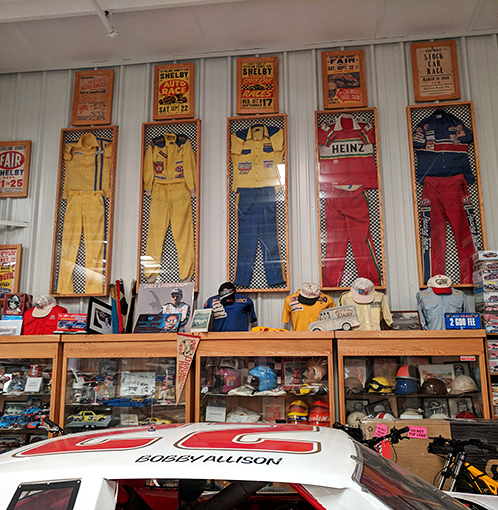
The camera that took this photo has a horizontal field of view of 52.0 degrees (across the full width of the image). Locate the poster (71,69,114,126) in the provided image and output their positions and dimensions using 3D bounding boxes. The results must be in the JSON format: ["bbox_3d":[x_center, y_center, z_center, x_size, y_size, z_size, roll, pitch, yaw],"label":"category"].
[{"bbox_3d":[-1.721,-1.738,5.643,0.447,0.645,0.027,-2,-10,7],"label":"poster"}]

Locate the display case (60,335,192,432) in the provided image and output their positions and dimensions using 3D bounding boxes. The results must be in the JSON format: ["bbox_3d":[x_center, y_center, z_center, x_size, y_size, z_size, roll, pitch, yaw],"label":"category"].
[{"bbox_3d":[-1.045,1.640,4.642,1.218,1.800,0.550,-2,-11,8],"label":"display case"}]

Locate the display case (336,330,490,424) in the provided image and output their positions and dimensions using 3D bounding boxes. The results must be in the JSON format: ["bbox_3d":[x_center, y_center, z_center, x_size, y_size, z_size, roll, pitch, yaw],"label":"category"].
[{"bbox_3d":[1.373,1.563,4.323,1.210,1.800,0.520,-2,-10,7],"label":"display case"}]

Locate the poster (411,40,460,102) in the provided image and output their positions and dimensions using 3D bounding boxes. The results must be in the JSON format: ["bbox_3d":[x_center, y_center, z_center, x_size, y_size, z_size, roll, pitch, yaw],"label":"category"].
[{"bbox_3d":[1.902,-1.871,5.197,0.447,0.645,0.027,-2,-10,7],"label":"poster"}]

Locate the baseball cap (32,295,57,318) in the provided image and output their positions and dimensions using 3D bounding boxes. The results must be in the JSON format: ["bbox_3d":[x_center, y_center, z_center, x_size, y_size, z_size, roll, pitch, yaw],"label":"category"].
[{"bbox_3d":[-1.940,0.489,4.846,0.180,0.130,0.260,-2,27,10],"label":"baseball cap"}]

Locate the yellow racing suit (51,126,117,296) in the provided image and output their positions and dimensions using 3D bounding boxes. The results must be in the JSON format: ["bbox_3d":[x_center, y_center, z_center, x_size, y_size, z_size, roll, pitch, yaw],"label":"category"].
[{"bbox_3d":[-1.737,-0.474,5.398,0.607,1.821,0.078,-1,-10,8],"label":"yellow racing suit"}]

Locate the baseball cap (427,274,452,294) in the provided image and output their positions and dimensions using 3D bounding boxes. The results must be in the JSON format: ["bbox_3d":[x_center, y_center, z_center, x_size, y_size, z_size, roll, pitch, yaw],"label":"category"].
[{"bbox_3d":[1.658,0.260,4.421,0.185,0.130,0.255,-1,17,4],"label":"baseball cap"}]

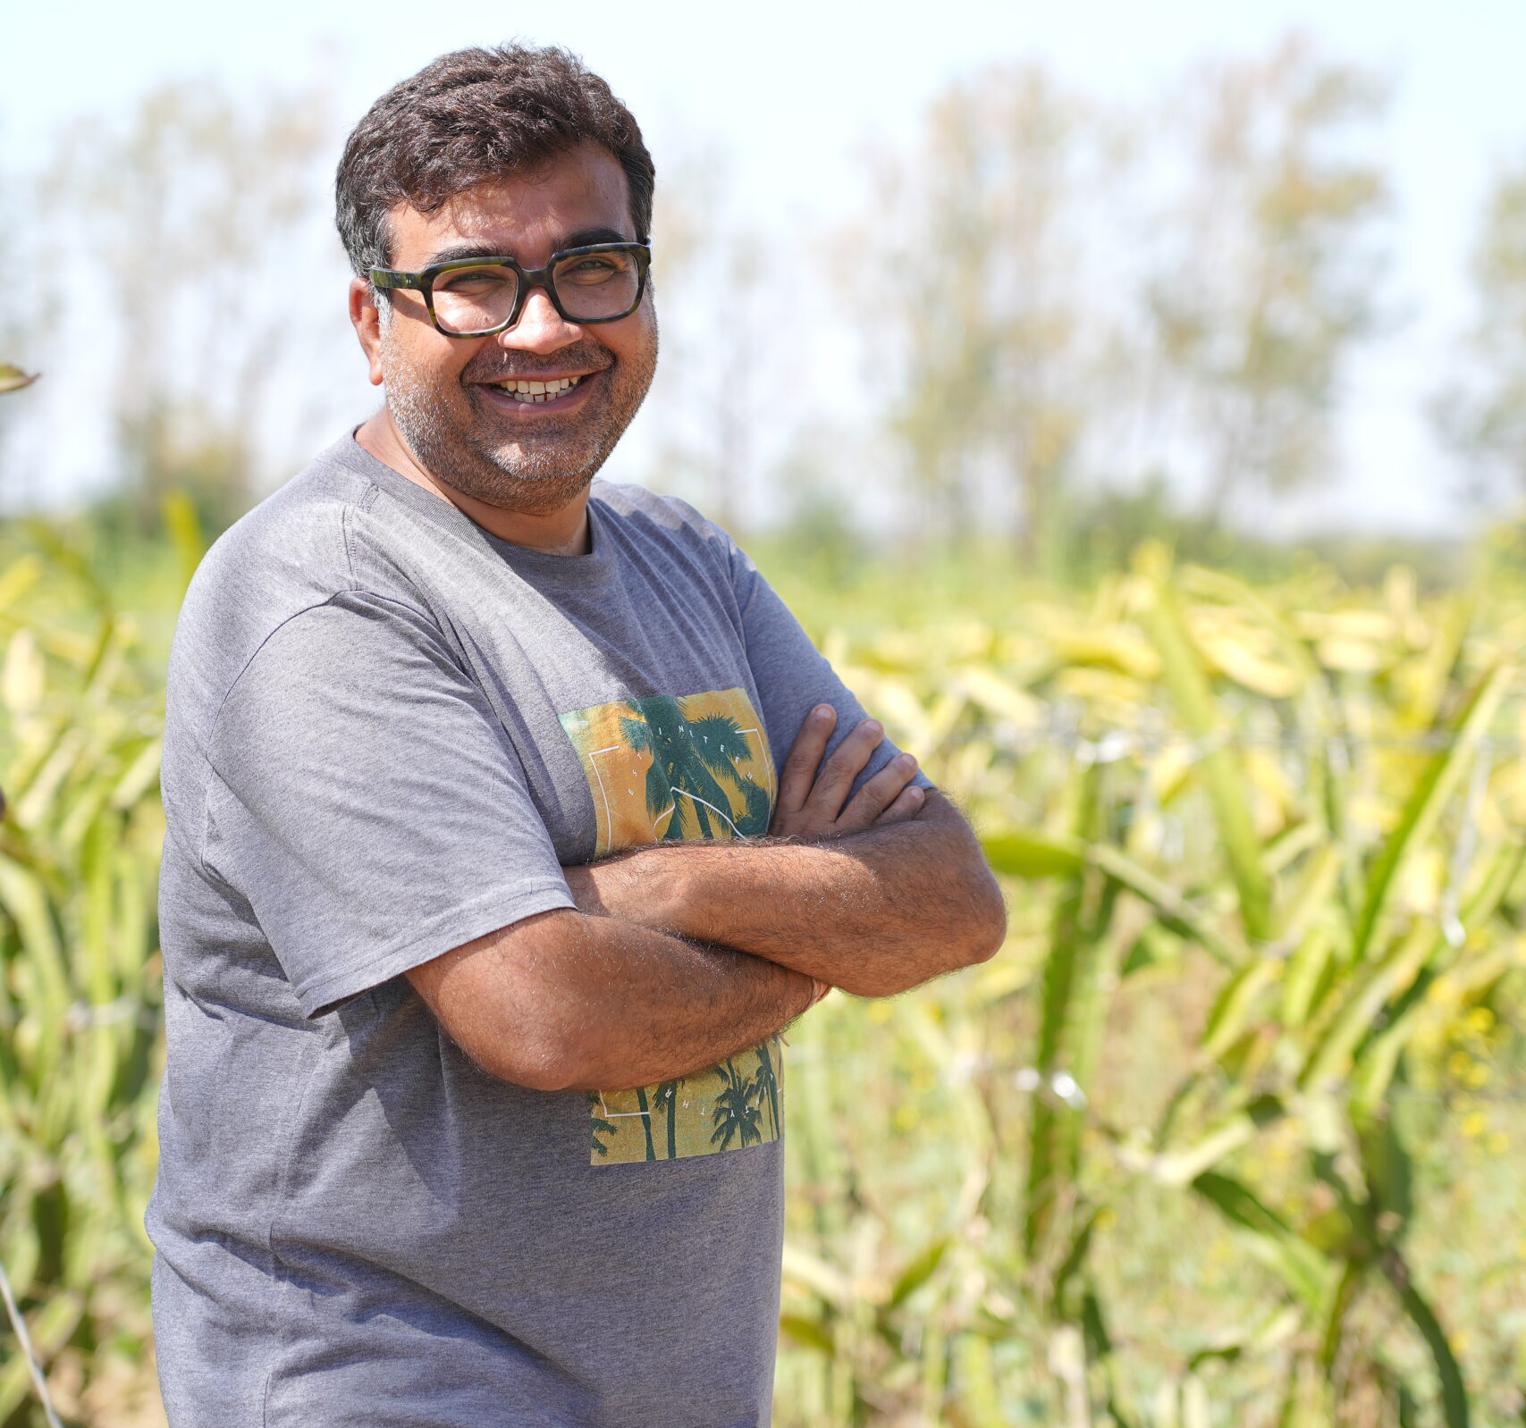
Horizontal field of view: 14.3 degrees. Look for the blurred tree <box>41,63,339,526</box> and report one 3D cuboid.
[{"bbox_3d":[-5.647,-3.771,60.000,2.800,5.200,2.600,0,2,0],"label":"blurred tree"}]

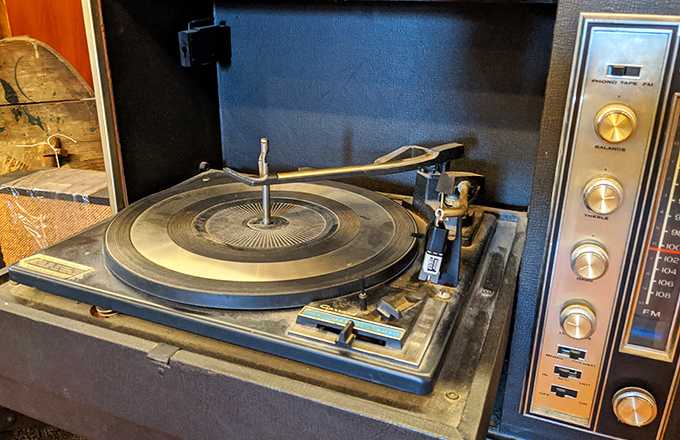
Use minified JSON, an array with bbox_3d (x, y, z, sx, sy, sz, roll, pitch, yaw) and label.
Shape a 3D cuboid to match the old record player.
[{"bbox_3d":[-0.047,-0.022,0.469,0.345,0.101,0.285,10,24,20],"label":"old record player"}]

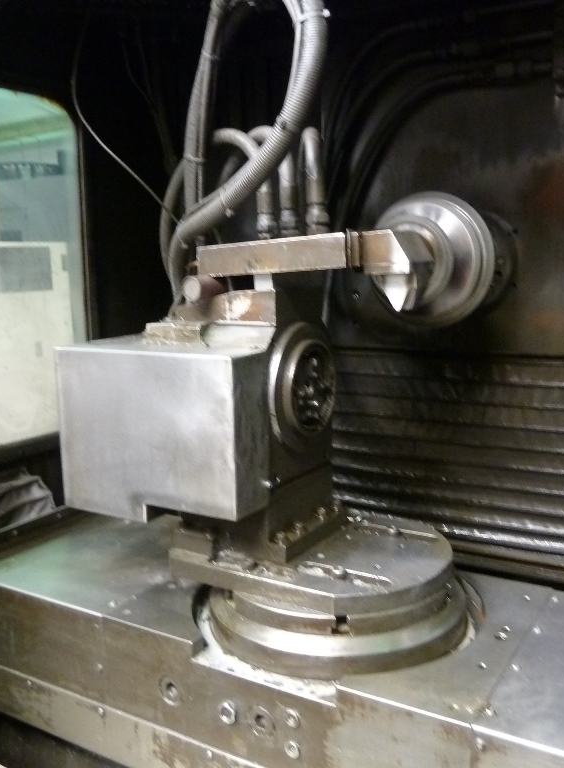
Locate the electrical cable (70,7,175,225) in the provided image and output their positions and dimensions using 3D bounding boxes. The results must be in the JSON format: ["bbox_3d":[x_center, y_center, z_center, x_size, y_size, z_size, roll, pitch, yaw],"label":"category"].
[{"bbox_3d":[-0.266,-0.452,1.240,0.170,0.350,0.120,-3,8,-11],"label":"electrical cable"}]

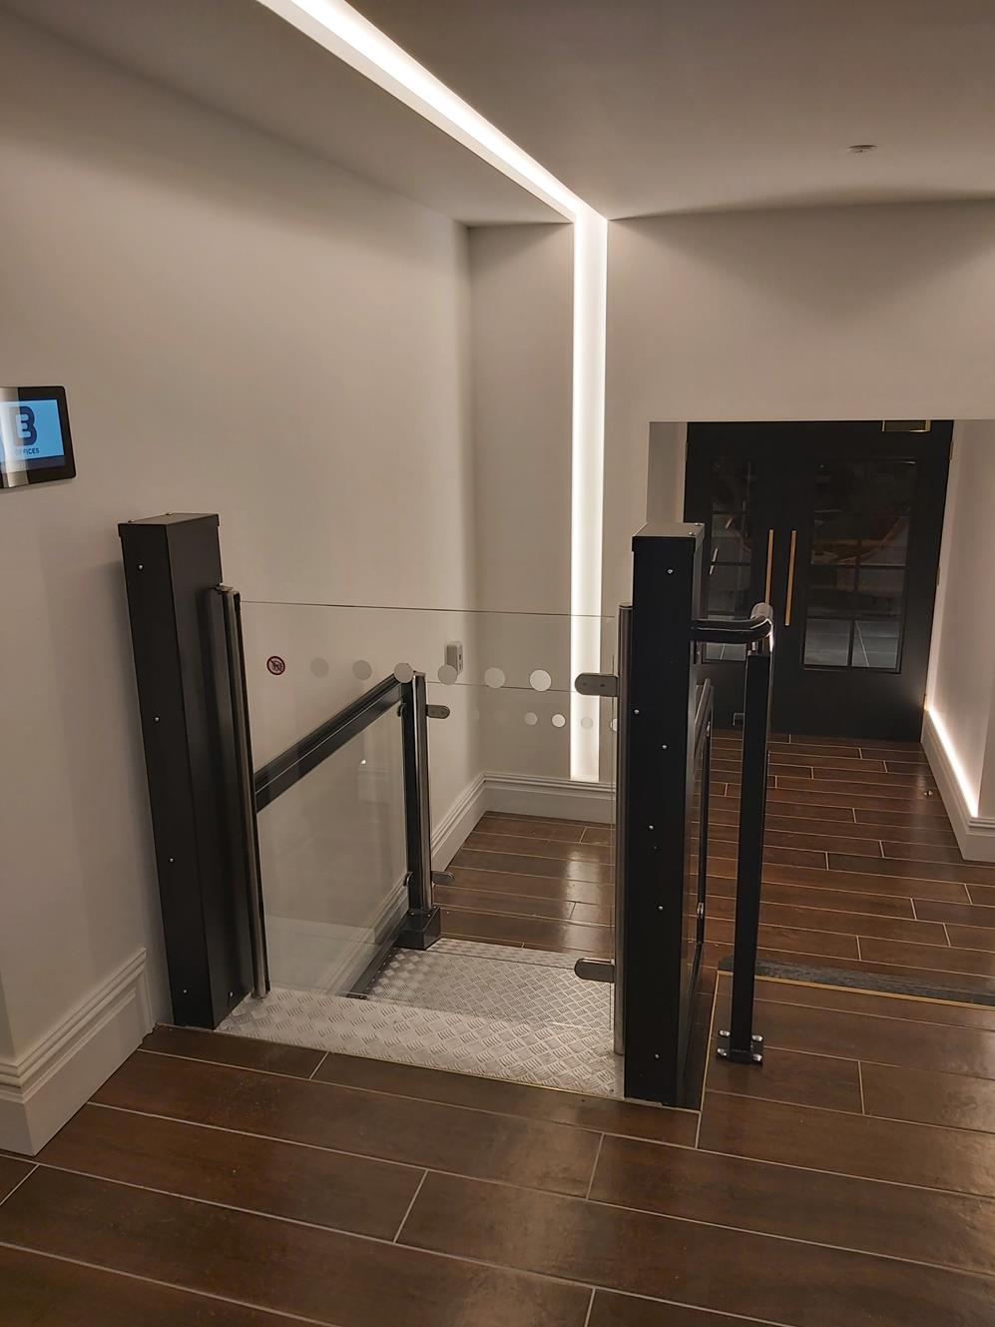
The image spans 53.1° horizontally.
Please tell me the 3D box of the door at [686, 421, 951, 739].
[{"bbox_3d":[1.978,-0.522,6.419,1.570,2.060,0.050,3,15,15],"label":"door"}]

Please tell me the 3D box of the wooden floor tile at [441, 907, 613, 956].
[{"bbox_3d":[0.096,1.142,4.262,0.840,0.010,0.205,3,15,15],"label":"wooden floor tile"}]

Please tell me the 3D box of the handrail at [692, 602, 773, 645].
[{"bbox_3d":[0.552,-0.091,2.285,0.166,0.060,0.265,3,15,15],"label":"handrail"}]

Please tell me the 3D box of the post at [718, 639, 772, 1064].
[{"bbox_3d":[0.600,0.428,2.345,0.108,1.085,0.125,3,15,15],"label":"post"}]

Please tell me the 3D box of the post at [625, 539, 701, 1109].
[{"bbox_3d":[0.365,0.353,2.215,0.124,1.302,0.223,3,15,15],"label":"post"}]

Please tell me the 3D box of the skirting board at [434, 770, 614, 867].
[{"bbox_3d":[0.204,0.827,4.988,0.810,0.227,0.820,3,15,15],"label":"skirting board"}]

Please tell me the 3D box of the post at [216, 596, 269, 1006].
[{"bbox_3d":[-0.668,0.360,2.587,0.056,1.122,0.065,3,15,15],"label":"post"}]

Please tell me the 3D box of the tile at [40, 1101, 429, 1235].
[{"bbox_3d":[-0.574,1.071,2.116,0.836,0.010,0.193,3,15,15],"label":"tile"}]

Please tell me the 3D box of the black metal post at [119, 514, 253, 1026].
[{"bbox_3d":[-0.771,0.287,2.526,0.117,1.302,0.223,3,15,15],"label":"black metal post"}]

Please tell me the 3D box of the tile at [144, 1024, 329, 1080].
[{"bbox_3d":[-0.664,0.972,2.498,0.483,0.010,0.102,3,15,15],"label":"tile"}]

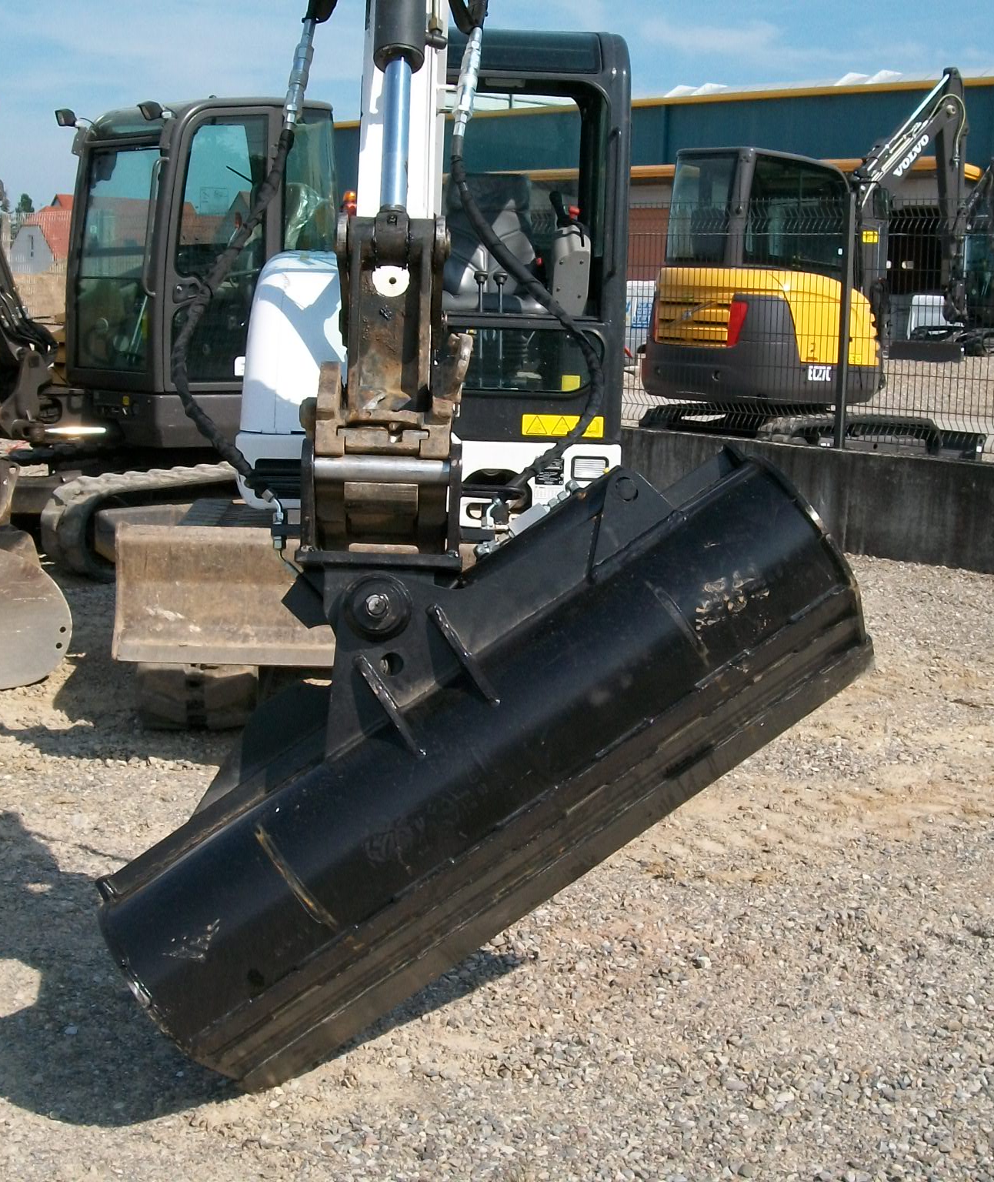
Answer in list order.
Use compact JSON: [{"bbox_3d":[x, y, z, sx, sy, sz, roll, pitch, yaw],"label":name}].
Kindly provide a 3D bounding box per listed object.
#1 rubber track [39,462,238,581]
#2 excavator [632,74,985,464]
[{"bbox_3d":[-1.438,-0.438,11.593,2.400,0.570,0.410,-8,12,-43],"label":"rubber track"},{"bbox_3d":[2.716,-2.586,16.427,3.250,3.250,1.550,-7,12,-41],"label":"excavator"}]

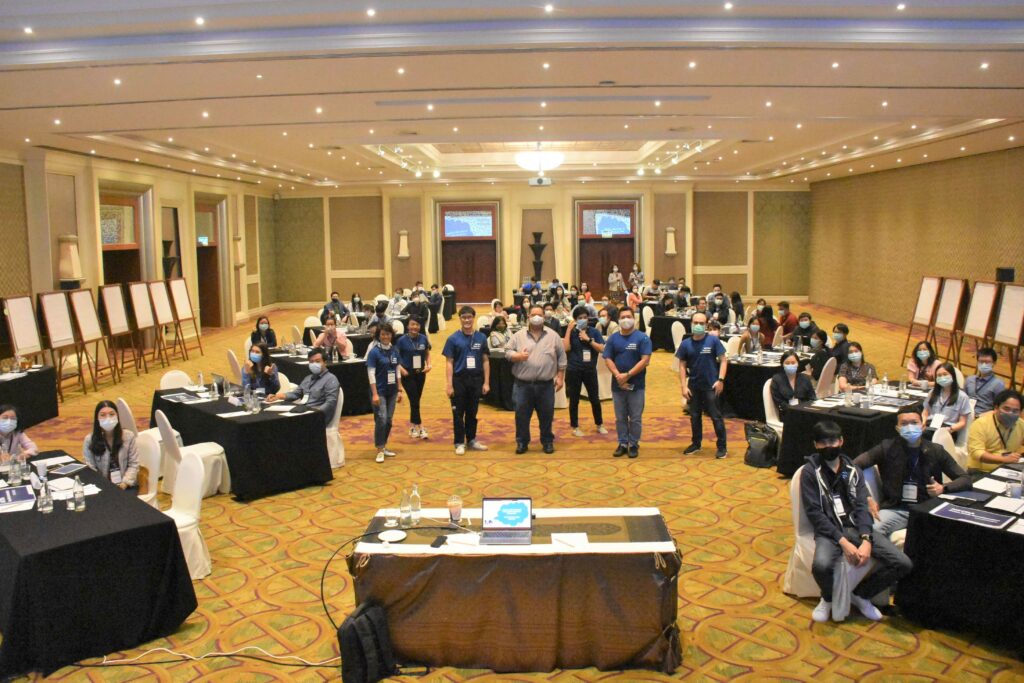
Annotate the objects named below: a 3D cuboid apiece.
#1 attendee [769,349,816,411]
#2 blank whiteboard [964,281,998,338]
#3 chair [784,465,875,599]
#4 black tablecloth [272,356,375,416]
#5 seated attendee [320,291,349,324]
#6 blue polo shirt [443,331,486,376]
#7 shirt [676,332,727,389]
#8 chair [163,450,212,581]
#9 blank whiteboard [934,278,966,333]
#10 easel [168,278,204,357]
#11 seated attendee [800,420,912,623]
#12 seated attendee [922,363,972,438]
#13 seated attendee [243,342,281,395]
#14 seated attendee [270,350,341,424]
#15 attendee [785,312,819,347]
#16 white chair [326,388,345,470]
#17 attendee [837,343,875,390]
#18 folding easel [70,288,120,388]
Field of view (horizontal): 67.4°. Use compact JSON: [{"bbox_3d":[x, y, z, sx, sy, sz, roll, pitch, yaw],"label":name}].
[{"bbox_3d":[3.230,0.736,8.748,0.530,1.260,0.750,0,8,-3],"label":"attendee"},{"bbox_3d":[7.391,-0.488,12.091,0.050,0.895,0.660,9,8,2],"label":"blank whiteboard"},{"bbox_3d":[2.271,1.333,5.295,0.470,0.930,0.560,-6,10,-35],"label":"chair"},{"bbox_3d":[-3.062,0.558,12.117,0.920,0.755,2.350,-7,10,-40],"label":"black tablecloth"},{"bbox_3d":[-4.160,-0.524,18.221,0.600,1.300,0.780,-3,8,-14],"label":"seated attendee"},{"bbox_3d":[-0.553,0.141,8.944,0.500,0.540,0.270,0,8,-3],"label":"blue polo shirt"},{"bbox_3d":[2.200,0.223,8.915,0.560,0.630,0.280,2,9,16],"label":"shirt"},{"bbox_3d":[-2.635,1.356,5.764,0.540,0.940,0.460,-8,11,-44],"label":"chair"},{"bbox_3d":[7.680,-0.630,13.450,0.050,0.910,0.660,9,8,2],"label":"blank whiteboard"},{"bbox_3d":[-7.153,-0.488,16.575,0.640,1.730,0.690,0,8,6],"label":"easel"},{"bbox_3d":[2.256,1.189,5.199,0.600,1.290,0.700,-1,8,1],"label":"seated attendee"},{"bbox_3d":[4.340,0.840,7.850,0.500,1.240,0.750,7,11,43],"label":"seated attendee"},{"bbox_3d":[-3.380,0.620,10.330,0.500,1.220,0.750,4,9,30],"label":"seated attendee"},{"bbox_3d":[-2.255,0.752,8.483,0.580,1.260,0.780,5,10,33],"label":"seated attendee"},{"bbox_3d":[4.870,0.130,12.920,0.520,1.240,0.750,4,9,30],"label":"attendee"},{"bbox_3d":[-2.235,0.946,8.573,0.570,0.930,0.470,-9,11,-44],"label":"white chair"},{"bbox_3d":[4.220,0.632,9.491,0.530,1.250,0.750,0,8,-3],"label":"attendee"},{"bbox_3d":[-7.480,-0.030,13.500,0.600,1.720,0.680,0,8,2],"label":"folding easel"}]

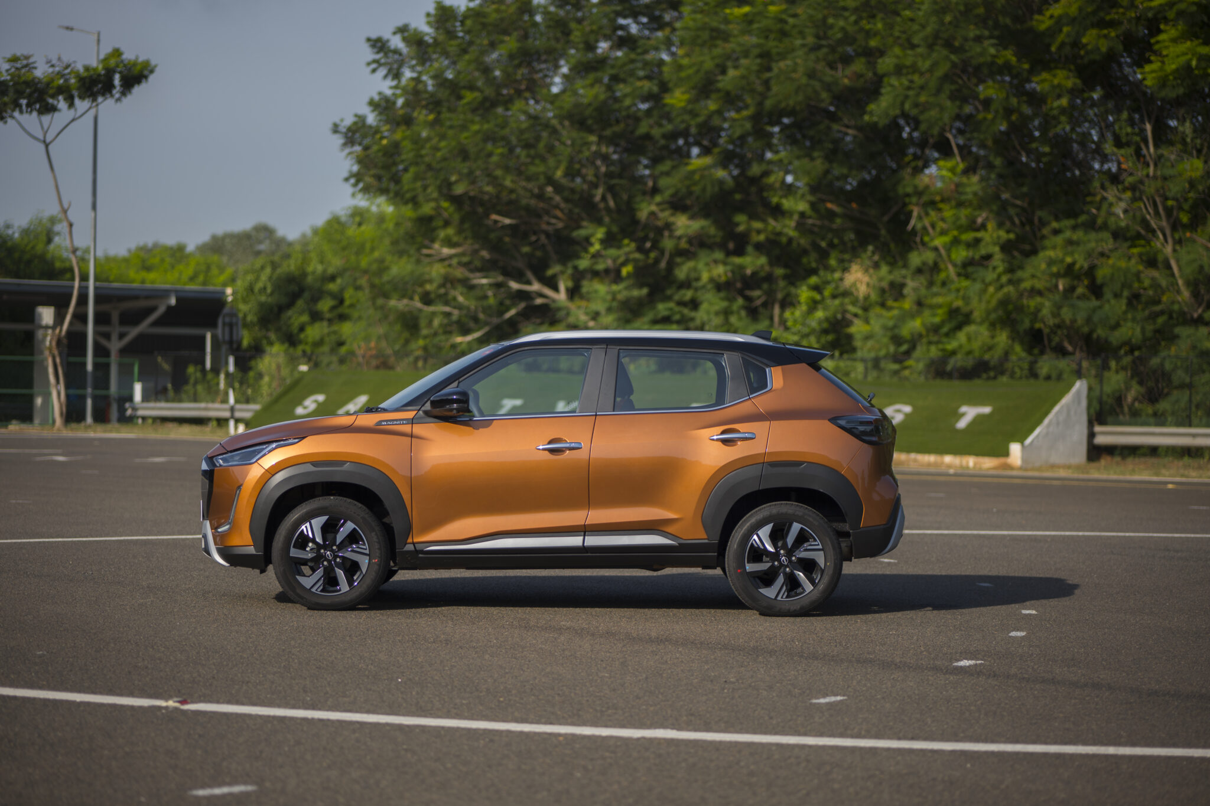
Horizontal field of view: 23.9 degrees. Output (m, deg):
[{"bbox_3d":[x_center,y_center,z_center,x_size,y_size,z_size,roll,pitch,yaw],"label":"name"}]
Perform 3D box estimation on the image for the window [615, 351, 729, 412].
[{"bbox_3d":[0.368,-0.125,15.800,0.620,0.360,0.050,1,-14,0],"label":"window"}]

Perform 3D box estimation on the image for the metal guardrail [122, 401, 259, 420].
[{"bbox_3d":[-8.280,0.176,58.000,4.100,0.360,0.170,1,1,35],"label":"metal guardrail"}]

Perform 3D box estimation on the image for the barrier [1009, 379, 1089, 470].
[{"bbox_3d":[6.360,0.298,40.900,1.570,1.270,0.220,0,1,-45],"label":"barrier"}]

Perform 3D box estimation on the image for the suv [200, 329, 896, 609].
[{"bbox_3d":[-0.308,0.358,16.460,3.990,1.570,1.770,1,1,0],"label":"suv"}]

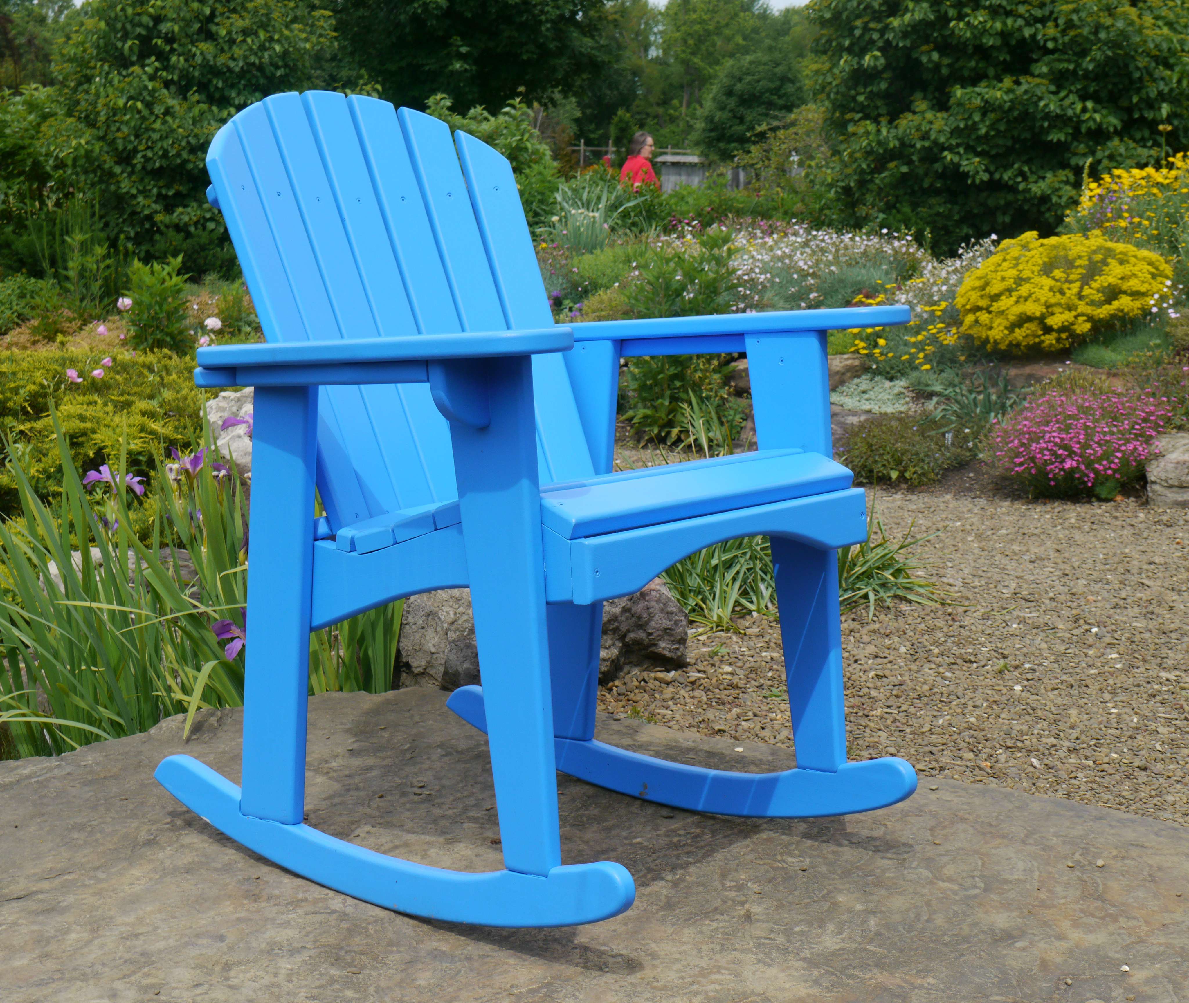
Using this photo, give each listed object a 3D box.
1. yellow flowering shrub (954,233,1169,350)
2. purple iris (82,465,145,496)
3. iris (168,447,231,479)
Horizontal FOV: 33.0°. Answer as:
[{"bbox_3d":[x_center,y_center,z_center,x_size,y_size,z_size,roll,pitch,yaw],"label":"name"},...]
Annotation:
[{"bbox_3d":[1.889,-0.840,8.100,0.870,0.490,0.800,0,9,0],"label":"yellow flowering shrub"},{"bbox_3d":[-0.813,-0.036,3.400,0.104,0.053,0.095,0,9,0],"label":"purple iris"},{"bbox_3d":[-0.659,-0.065,3.350,0.097,0.055,0.090,0,9,0],"label":"iris"}]

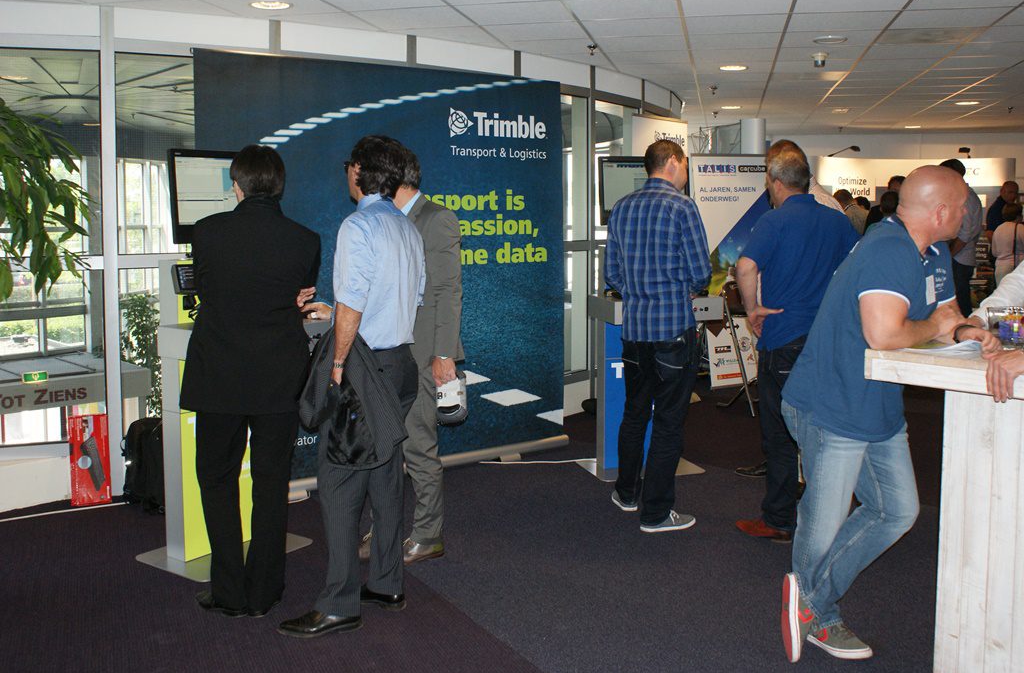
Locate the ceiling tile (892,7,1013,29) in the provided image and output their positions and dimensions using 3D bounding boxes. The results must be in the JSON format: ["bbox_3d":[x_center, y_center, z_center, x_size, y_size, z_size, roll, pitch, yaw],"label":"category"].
[{"bbox_3d":[2.507,-1.828,5.360,0.600,0.020,0.600,2,8,13],"label":"ceiling tile"}]

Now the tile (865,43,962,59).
[{"bbox_3d":[2.773,-1.988,6.520,0.600,0.020,0.600,2,8,13],"label":"tile"}]

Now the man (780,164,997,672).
[{"bbox_3d":[1.254,0.286,3.136,0.680,1.680,0.600,4,9,27],"label":"man"}]

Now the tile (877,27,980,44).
[{"bbox_3d":[2.603,-1.886,5.870,0.580,0.020,0.580,2,8,13],"label":"tile"}]

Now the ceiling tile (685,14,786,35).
[{"bbox_3d":[1.341,-1.871,5.640,0.600,0.020,0.600,2,8,13],"label":"ceiling tile"}]

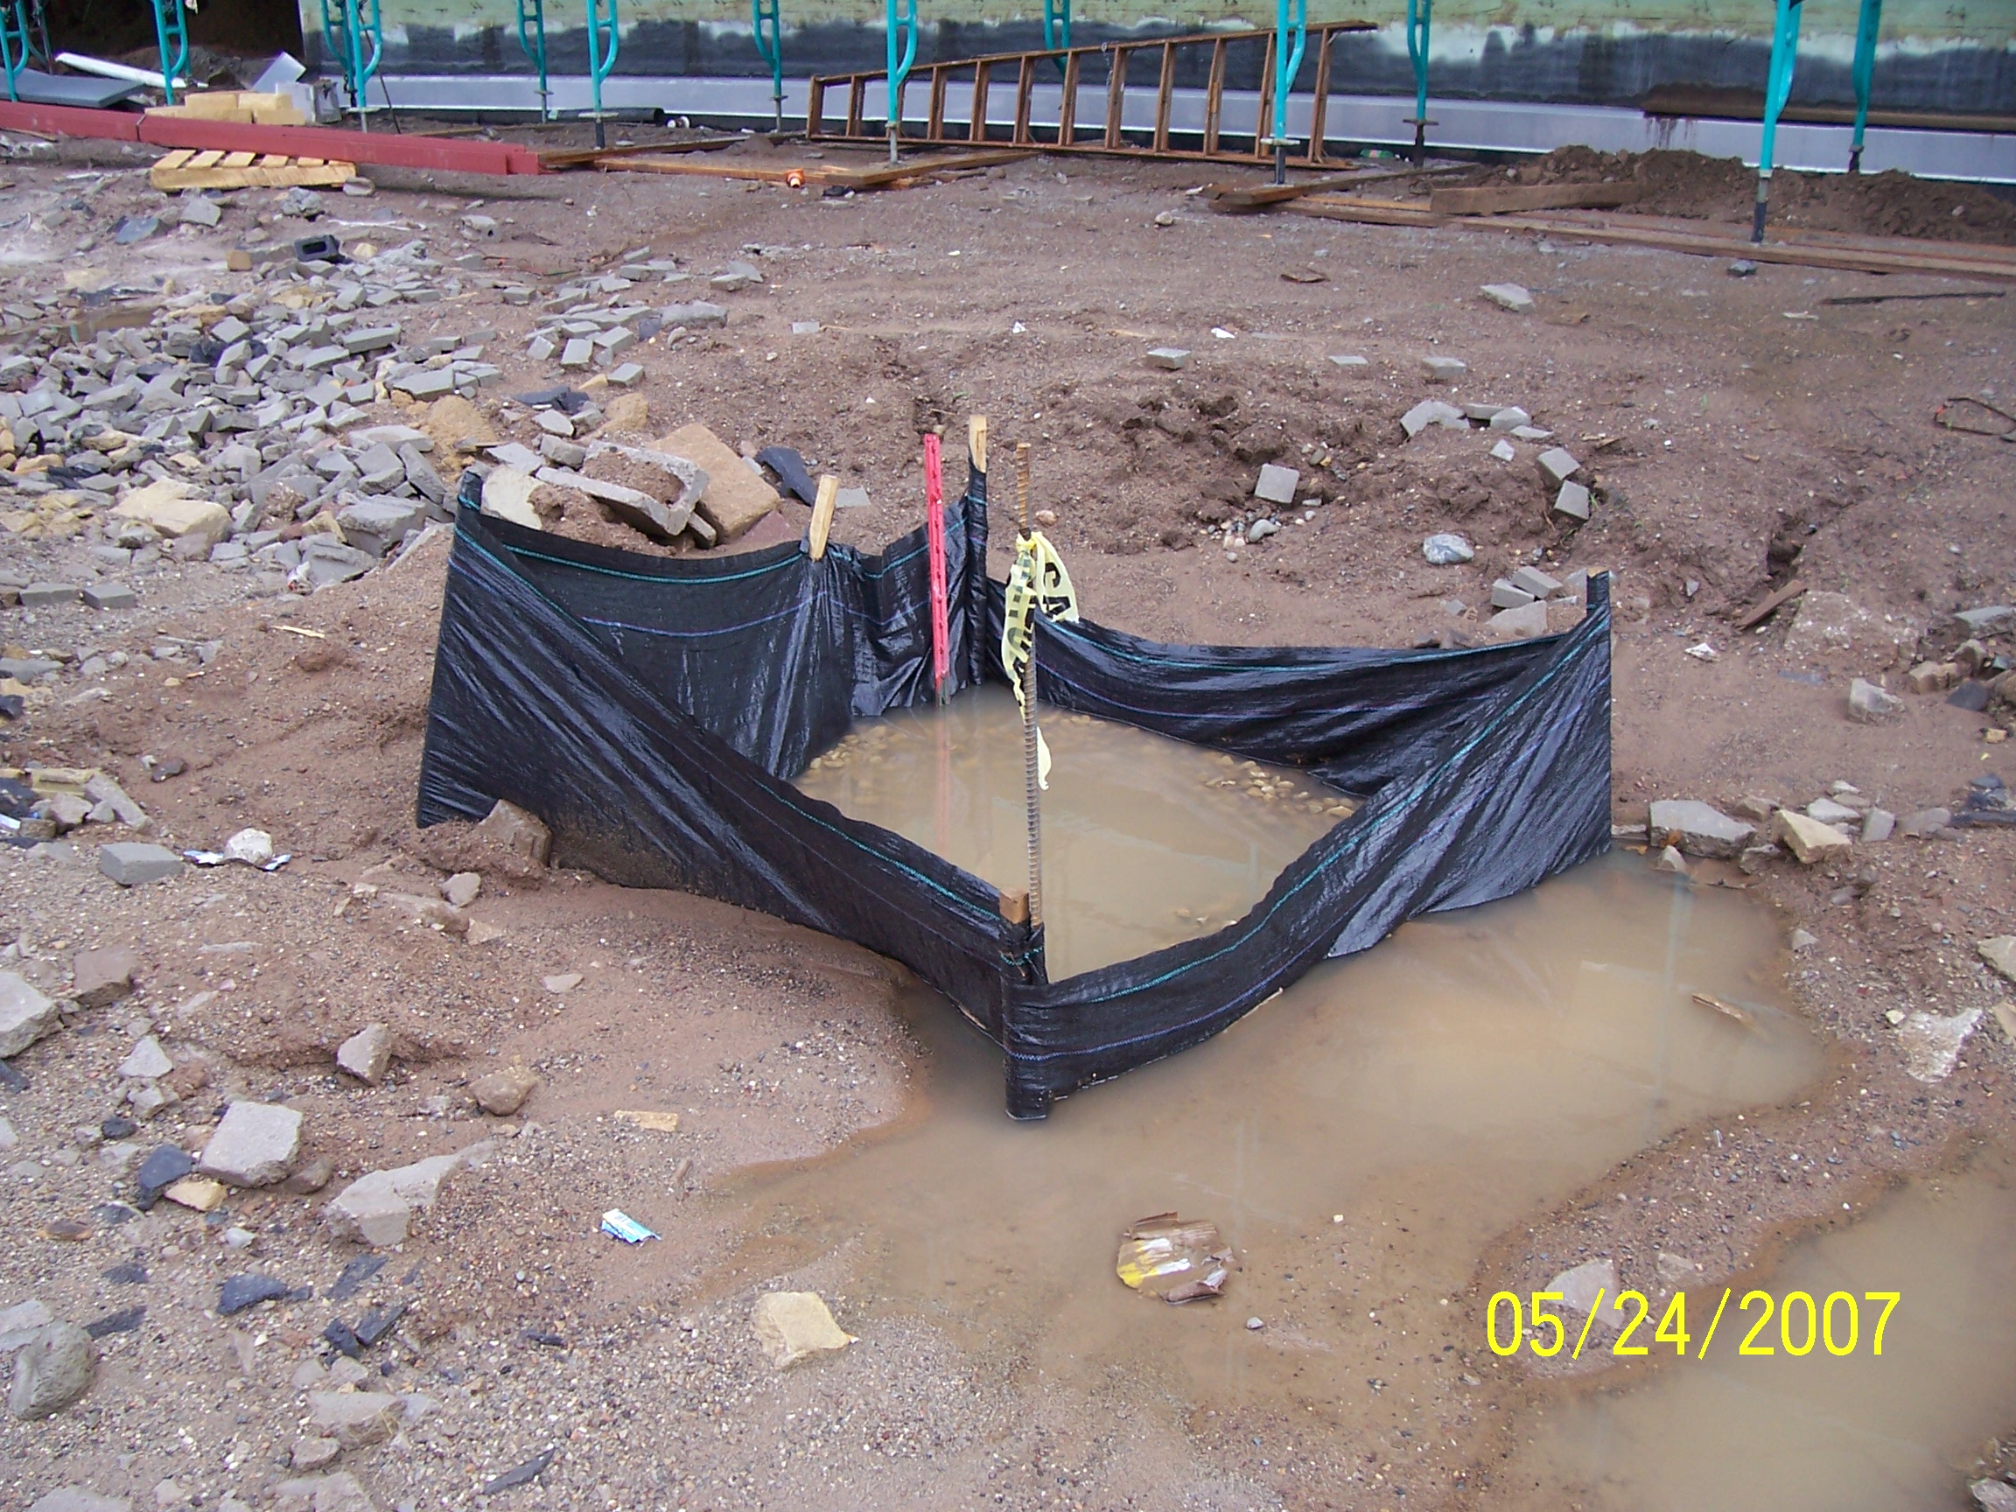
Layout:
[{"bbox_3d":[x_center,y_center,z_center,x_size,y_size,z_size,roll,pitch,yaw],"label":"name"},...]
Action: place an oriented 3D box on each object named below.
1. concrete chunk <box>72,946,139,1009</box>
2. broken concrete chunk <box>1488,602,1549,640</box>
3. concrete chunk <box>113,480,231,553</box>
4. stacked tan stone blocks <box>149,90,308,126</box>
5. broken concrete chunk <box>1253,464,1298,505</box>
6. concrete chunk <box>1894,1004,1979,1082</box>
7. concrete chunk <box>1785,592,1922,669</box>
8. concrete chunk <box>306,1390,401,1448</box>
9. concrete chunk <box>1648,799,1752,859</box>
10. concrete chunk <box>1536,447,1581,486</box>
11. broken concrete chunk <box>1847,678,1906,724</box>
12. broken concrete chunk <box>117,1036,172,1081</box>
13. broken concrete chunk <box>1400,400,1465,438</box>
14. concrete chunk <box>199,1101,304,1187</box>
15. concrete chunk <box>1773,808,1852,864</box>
[{"bbox_3d":[-1.485,0.364,3.259,0.095,0.055,0.100,-10,31,-23],"label":"concrete chunk"},{"bbox_3d":[1.208,-0.321,4.686,0.140,0.055,0.095,4,47,11],"label":"broken concrete chunk"},{"bbox_3d":[-2.195,-0.632,5.212,0.317,0.130,0.235,-7,22,-17],"label":"concrete chunk"},{"bbox_3d":[-4.849,-4.022,12.300,0.820,0.200,0.380,0,22,0],"label":"stacked tan stone blocks"},{"bbox_3d":[0.750,-0.761,5.548,0.105,0.065,0.100,6,60,14],"label":"broken concrete chunk"},{"bbox_3d":[1.428,0.442,3.043,0.120,0.050,0.140,-5,22,-11],"label":"concrete chunk"},{"bbox_3d":[1.902,-0.283,4.452,0.285,0.110,0.250,8,23,20],"label":"concrete chunk"},{"bbox_3d":[-0.744,0.754,2.254,0.100,0.035,0.060,-3,22,-7],"label":"concrete chunk"},{"bbox_3d":[1.330,0.140,3.800,0.196,0.060,0.158,10,24,25],"label":"concrete chunk"},{"bbox_3d":[1.515,-0.799,5.458,0.088,0.065,0.088,-14,51,-32],"label":"concrete chunk"},{"bbox_3d":[1.845,-0.117,4.212,0.112,0.075,0.085,8,23,20],"label":"broken concrete chunk"},{"bbox_3d":[-1.300,0.454,2.981,0.070,0.040,0.062,0,22,0],"label":"broken concrete chunk"},{"bbox_3d":[1.232,-0.980,5.754,0.185,0.095,0.115,0,22,0],"label":"broken concrete chunk"},{"bbox_3d":[-1.071,0.549,2.802,0.122,0.055,0.115,-1,30,-2],"label":"concrete chunk"},{"bbox_3d":[1.566,0.156,3.856,0.145,0.065,0.115,5,22,14],"label":"concrete chunk"}]

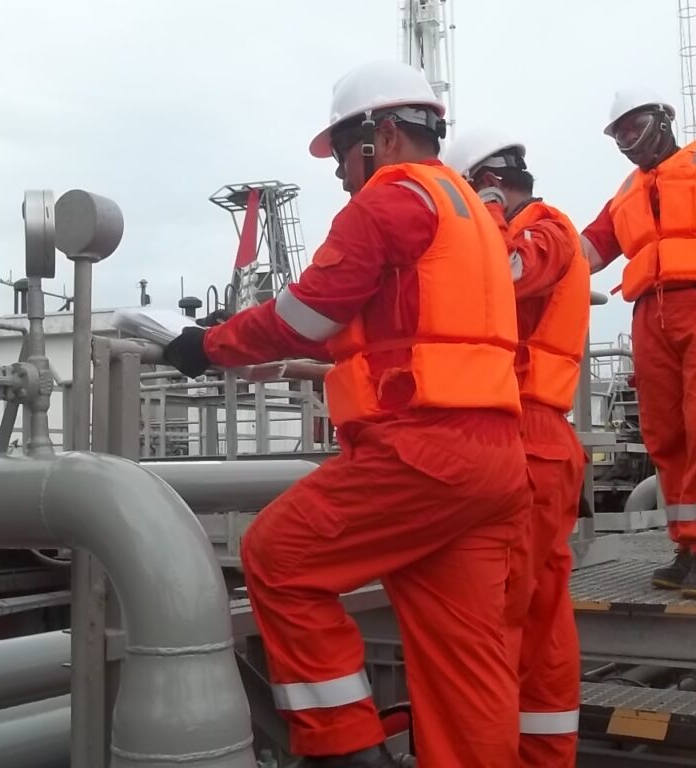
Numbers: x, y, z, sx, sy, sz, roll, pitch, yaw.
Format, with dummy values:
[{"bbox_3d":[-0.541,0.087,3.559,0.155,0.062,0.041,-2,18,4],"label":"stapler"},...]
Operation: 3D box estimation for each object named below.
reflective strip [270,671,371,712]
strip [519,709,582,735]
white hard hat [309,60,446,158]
[{"bbox_3d":[-0.052,0.630,2.190,0.205,0.055,0.160,-10,-3,7],"label":"reflective strip"},{"bbox_3d":[0.483,0.843,2.660,0.180,0.055,0.150,-2,-4,11],"label":"strip"},{"bbox_3d":[0.063,-0.573,2.190,0.285,0.155,0.225,-14,-6,10],"label":"white hard hat"}]

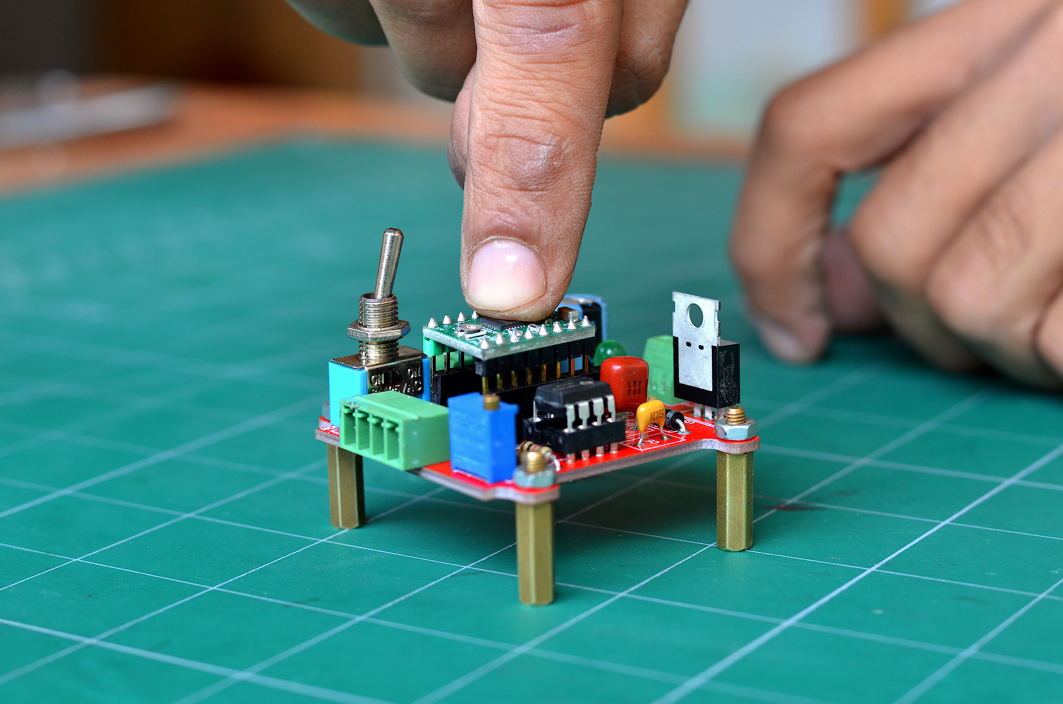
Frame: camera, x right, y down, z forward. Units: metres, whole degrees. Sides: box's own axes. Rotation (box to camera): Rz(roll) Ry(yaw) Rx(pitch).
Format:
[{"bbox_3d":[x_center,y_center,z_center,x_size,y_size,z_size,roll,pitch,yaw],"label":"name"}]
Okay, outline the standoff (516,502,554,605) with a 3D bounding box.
[{"bbox_3d":[0.001,0.026,0.295,0.005,0.015,0.005,-6,13,-20],"label":"standoff"}]

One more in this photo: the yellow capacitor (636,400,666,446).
[{"bbox_3d":[0.017,0.010,0.312,0.006,0.006,0.003,-11,16,-36],"label":"yellow capacitor"}]

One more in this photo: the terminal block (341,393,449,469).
[{"bbox_3d":[-0.019,0.011,0.309,0.009,0.007,0.017,-11,16,-36],"label":"terminal block"}]

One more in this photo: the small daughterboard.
[{"bbox_3d":[-0.003,-0.003,0.315,0.020,0.003,0.015,-13,22,-35],"label":"small daughterboard"}]

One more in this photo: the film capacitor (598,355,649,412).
[{"bbox_3d":[0.014,0.005,0.330,0.006,0.008,0.005,-11,16,-36],"label":"film capacitor"}]

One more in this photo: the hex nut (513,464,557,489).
[{"bbox_3d":[0.000,0.016,0.293,0.006,0.002,0.005,-7,14,-23],"label":"hex nut"}]

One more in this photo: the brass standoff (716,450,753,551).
[{"bbox_3d":[0.029,0.021,0.317,0.005,0.015,0.005,-1,13,-1],"label":"brass standoff"}]

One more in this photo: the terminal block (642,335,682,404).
[{"bbox_3d":[0.022,0.003,0.337,0.007,0.009,0.007,-11,16,-36],"label":"terminal block"}]

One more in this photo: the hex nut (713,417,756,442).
[{"bbox_3d":[0.029,0.011,0.314,0.006,0.002,0.005,-1,13,1],"label":"hex nut"}]

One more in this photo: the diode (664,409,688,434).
[{"bbox_3d":[0.019,0.010,0.320,0.003,0.003,0.009,-11,16,-36],"label":"diode"}]

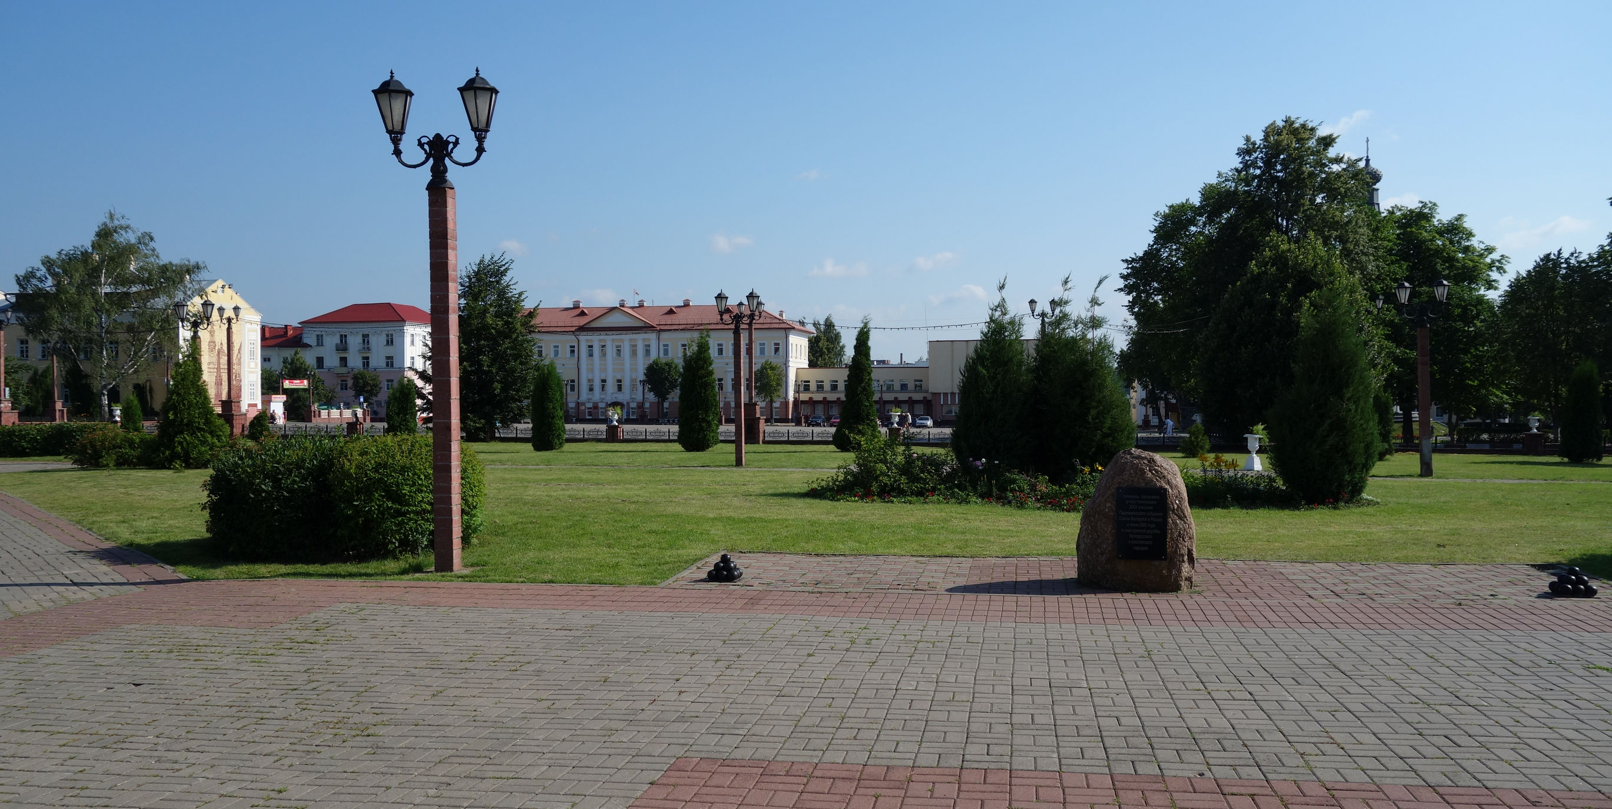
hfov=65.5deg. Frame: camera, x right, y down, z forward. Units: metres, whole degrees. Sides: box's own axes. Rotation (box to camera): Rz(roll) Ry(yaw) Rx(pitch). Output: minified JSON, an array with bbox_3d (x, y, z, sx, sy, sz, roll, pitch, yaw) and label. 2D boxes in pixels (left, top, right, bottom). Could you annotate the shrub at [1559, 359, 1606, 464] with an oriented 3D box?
[{"bbox_3d":[25.100,0.200,40.600,1.250,3.350,1.250,0,0,11],"label":"shrub"}]

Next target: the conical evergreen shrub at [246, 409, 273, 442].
[{"bbox_3d":[-21.800,0.930,50.000,0.930,1.550,0.930,0,0,11],"label":"conical evergreen shrub"}]

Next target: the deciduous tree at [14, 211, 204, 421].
[{"bbox_3d":[-50.200,-6.000,90.500,12.500,15.700,12.500,0,0,11],"label":"deciduous tree"}]

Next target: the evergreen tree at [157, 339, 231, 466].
[{"bbox_3d":[-15.638,-0.032,31.900,1.900,3.250,1.900,0,0,0],"label":"evergreen tree"}]

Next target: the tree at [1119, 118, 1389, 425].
[{"bbox_3d":[22.141,-6.106,62.000,13.000,15.800,12.500,0,0,0],"label":"tree"}]

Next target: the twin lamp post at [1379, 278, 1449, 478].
[{"bbox_3d":[14.451,-0.633,29.300,1.300,4.700,0.420,0,0,10],"label":"twin lamp post"}]

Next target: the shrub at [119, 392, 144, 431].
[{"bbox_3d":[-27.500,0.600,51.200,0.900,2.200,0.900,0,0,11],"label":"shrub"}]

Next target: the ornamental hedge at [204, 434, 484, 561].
[{"bbox_3d":[-5.117,0.957,13.900,2.850,1.280,1.850,0,0,10],"label":"ornamental hedge"}]

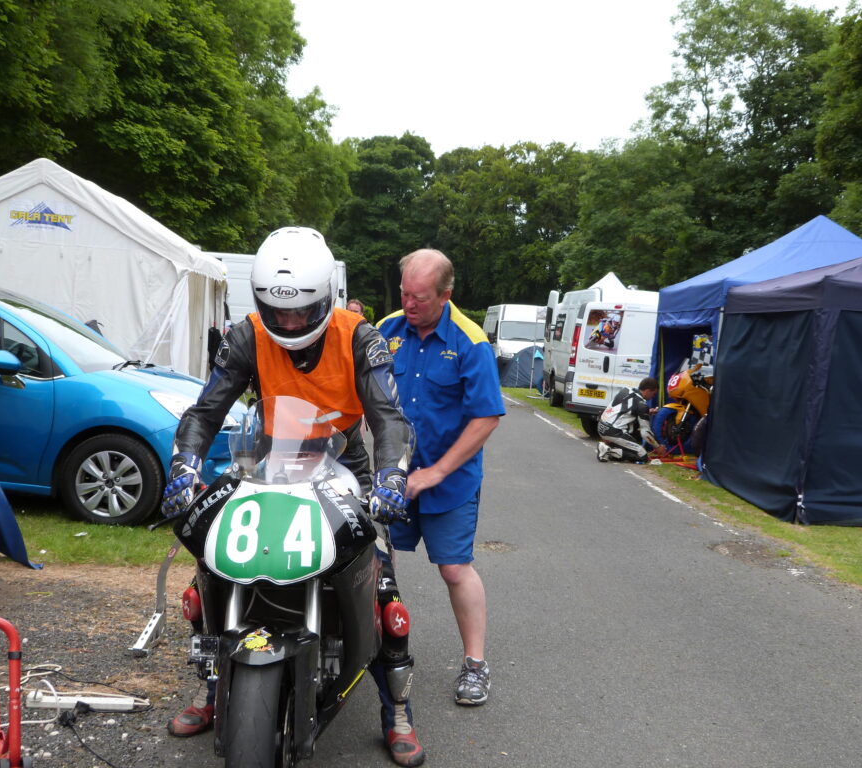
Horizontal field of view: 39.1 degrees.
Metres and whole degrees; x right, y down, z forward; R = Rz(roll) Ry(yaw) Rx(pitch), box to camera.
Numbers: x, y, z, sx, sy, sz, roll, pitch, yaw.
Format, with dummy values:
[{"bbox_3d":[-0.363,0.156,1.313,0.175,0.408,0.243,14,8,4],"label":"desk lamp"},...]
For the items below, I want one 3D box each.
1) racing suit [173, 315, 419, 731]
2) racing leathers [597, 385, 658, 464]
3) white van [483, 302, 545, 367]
[{"bbox_3d":[-0.426,0.456,4.004,0.760,1.380,0.800,4,3,10],"label":"racing suit"},{"bbox_3d":[2.397,0.487,14.779,0.700,0.920,0.520,2,3,-18],"label":"racing leathers"},{"bbox_3d":[3.182,-1.399,41.170,2.000,2.500,5.400,3,2,-3],"label":"white van"}]

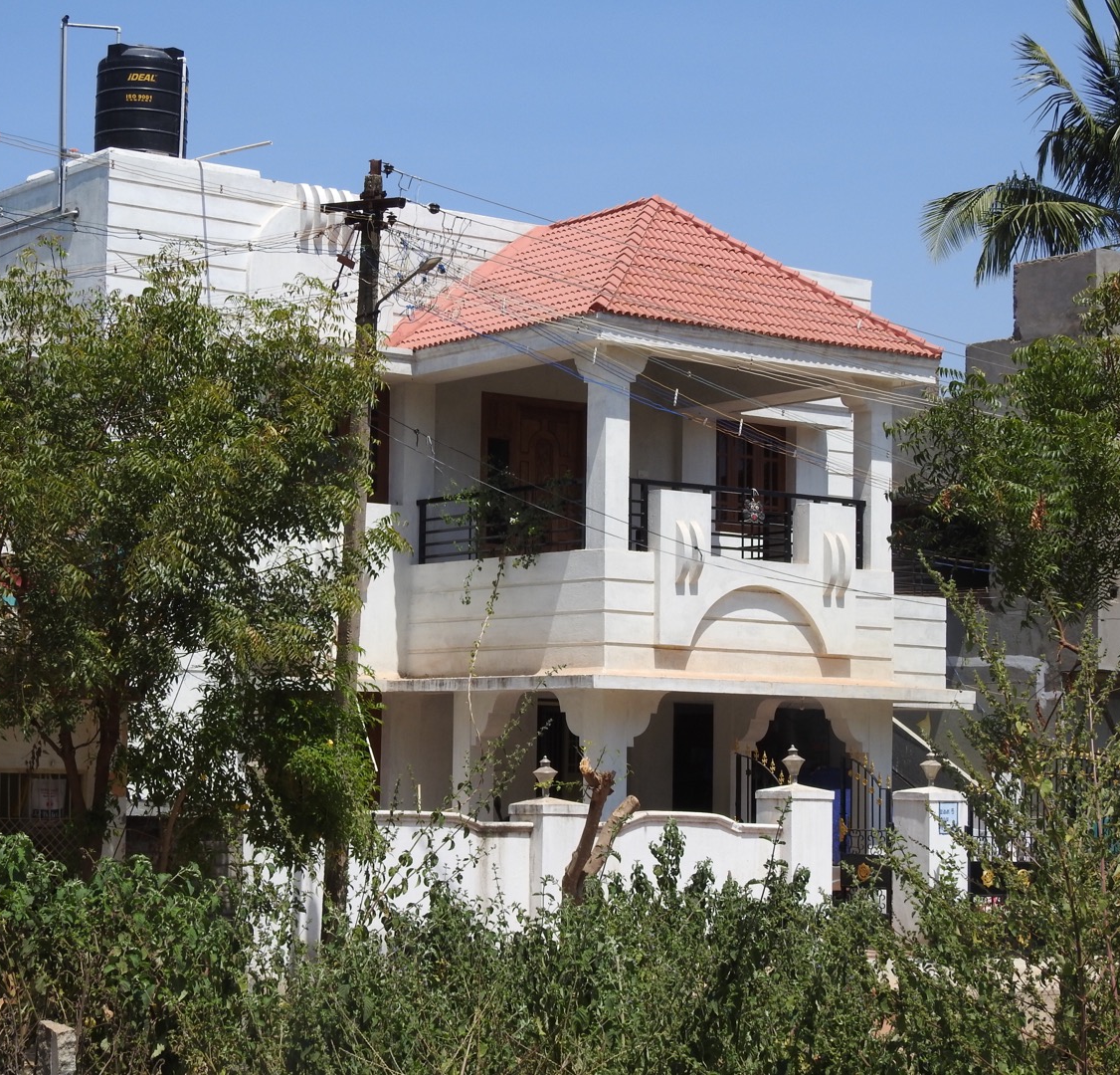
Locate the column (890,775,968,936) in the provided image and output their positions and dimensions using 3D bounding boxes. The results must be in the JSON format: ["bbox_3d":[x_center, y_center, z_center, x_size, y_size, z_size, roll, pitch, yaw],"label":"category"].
[{"bbox_3d":[3.554,3.184,27.757,0.490,1.580,0.490,5,-7,-36],"label":"column"}]

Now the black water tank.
[{"bbox_3d":[-4.407,-4.601,30.500,0.980,1.200,0.980,1,-6,0],"label":"black water tank"}]

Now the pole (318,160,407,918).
[{"bbox_3d":[-1.665,0.183,23.334,0.720,6.550,0.300,0,-6,27],"label":"pole"}]

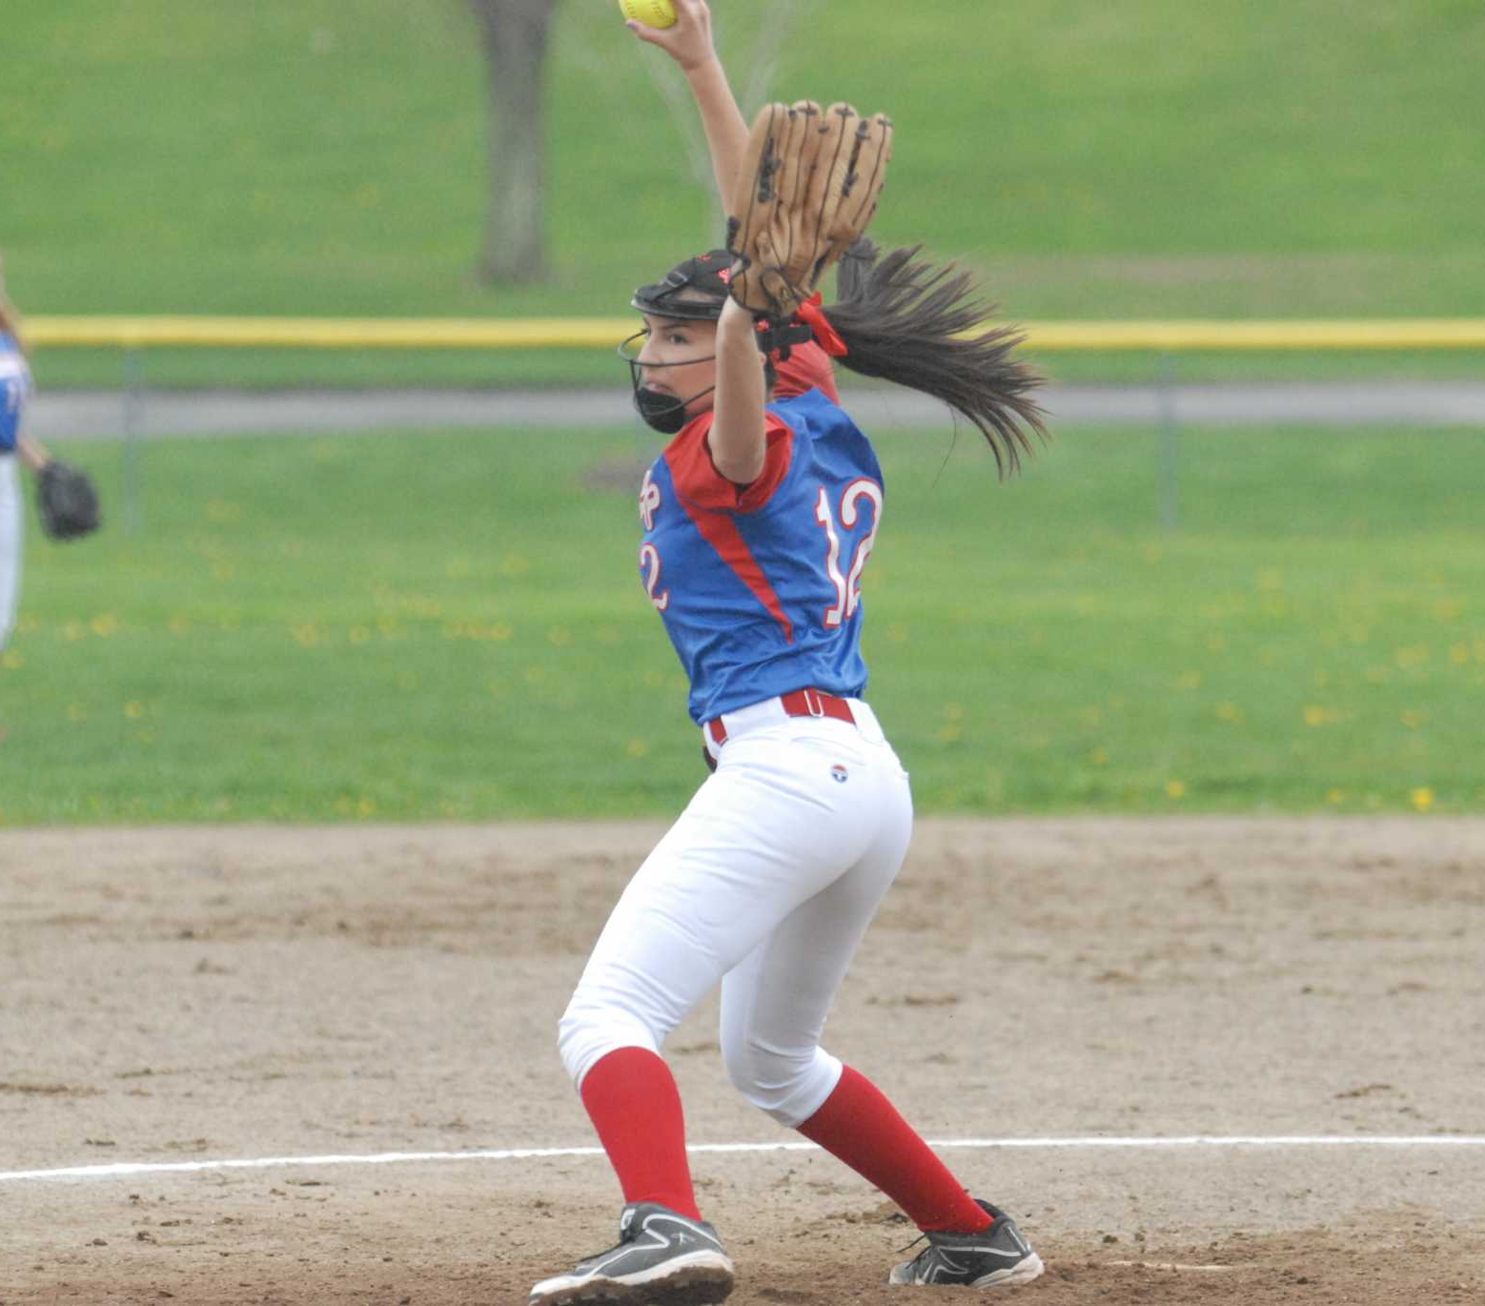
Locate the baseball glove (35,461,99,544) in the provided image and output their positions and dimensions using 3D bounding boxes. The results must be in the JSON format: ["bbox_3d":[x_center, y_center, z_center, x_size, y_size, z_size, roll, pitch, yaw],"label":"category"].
[{"bbox_3d":[-2.220,-0.500,38.800,0.210,0.280,0.140,-19,-3,32],"label":"baseball glove"}]

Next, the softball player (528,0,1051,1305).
[{"bbox_3d":[0.069,-0.010,17.400,0.720,1.930,0.600,0,2,18],"label":"softball player"}]

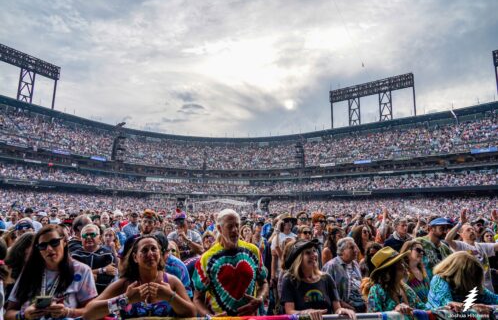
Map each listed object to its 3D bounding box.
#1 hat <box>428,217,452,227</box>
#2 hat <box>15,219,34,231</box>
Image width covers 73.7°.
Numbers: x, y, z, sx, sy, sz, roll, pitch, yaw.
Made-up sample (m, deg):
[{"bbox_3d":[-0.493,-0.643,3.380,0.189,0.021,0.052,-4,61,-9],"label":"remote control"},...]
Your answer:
[{"bbox_3d":[2.221,0.713,3.850,0.270,0.120,0.190,-4,-9,30],"label":"hat"},{"bbox_3d":[-2.328,0.665,3.450,0.180,0.130,0.230,4,-8,-25],"label":"hat"}]

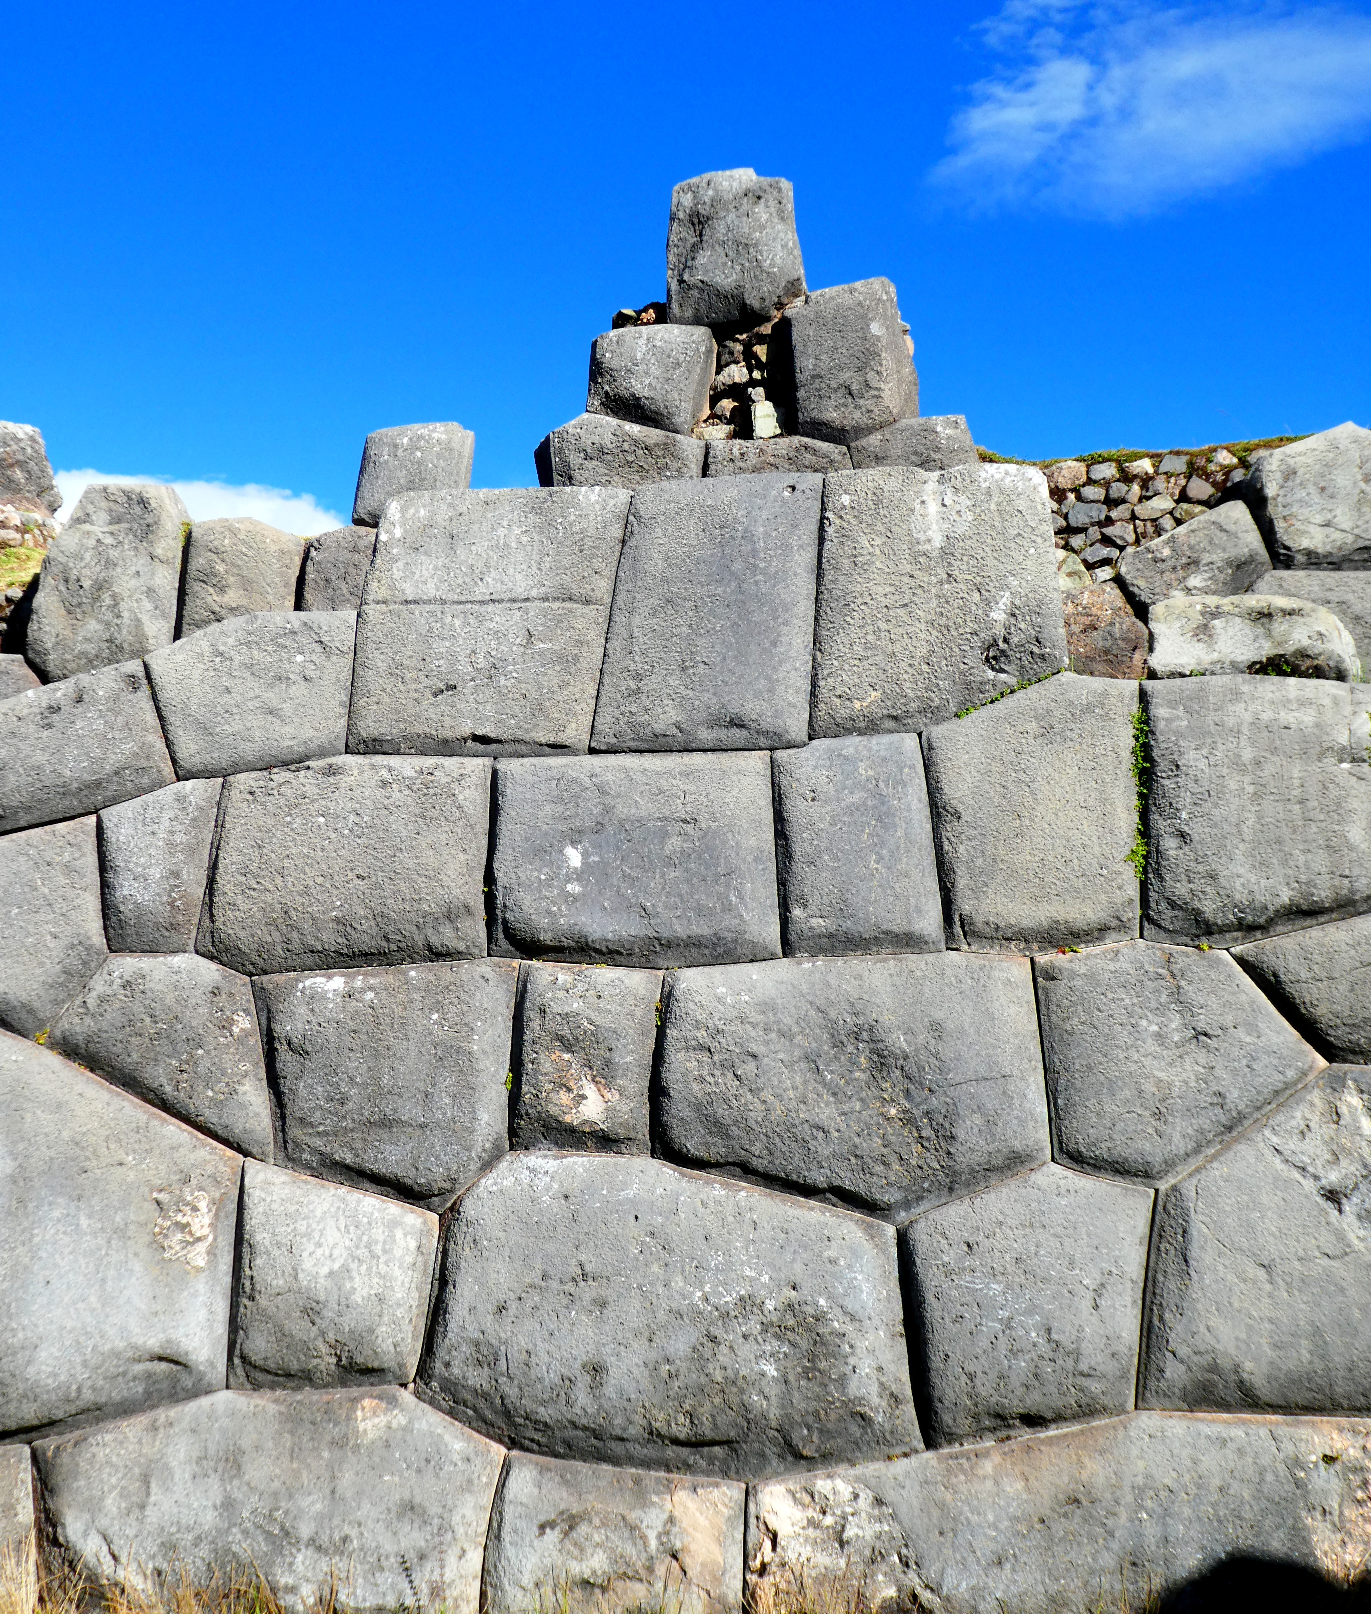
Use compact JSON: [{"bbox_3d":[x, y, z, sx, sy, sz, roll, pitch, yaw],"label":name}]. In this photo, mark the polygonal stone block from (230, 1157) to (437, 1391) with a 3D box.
[{"bbox_3d":[-1.529,2.136,13.036,0.910,0.988,0.700,-1,-9,5],"label":"polygonal stone block"}]

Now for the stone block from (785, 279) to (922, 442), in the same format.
[{"bbox_3d":[0.777,-2.008,13.409,0.611,0.820,0.620,0,-9,3],"label":"stone block"}]

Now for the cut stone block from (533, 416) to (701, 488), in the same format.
[{"bbox_3d":[-0.290,-1.579,13.290,0.772,0.375,0.600,0,-9,3],"label":"cut stone block"}]

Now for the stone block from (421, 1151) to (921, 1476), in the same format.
[{"bbox_3d":[-0.025,2.290,13.015,2.178,1.386,1.100,-1,-9,5],"label":"stone block"}]

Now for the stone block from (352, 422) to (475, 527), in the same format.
[{"bbox_3d":[-1.335,-1.626,14.491,0.618,0.521,0.500,-1,-9,5],"label":"stone block"}]

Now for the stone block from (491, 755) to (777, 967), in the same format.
[{"bbox_3d":[-0.180,0.349,13.380,1.326,1.005,0.900,-1,-14,6],"label":"stone block"}]

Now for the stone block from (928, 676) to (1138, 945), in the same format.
[{"bbox_3d":[1.593,0.125,13.219,0.968,1.282,0.850,-1,-14,6],"label":"stone block"}]

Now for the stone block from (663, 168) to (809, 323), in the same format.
[{"bbox_3d":[0.265,-2.781,14.501,0.684,0.720,0.620,-1,-9,5],"label":"stone block"}]

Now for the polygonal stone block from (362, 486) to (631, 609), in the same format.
[{"bbox_3d":[-0.867,-1.181,13.867,1.280,0.577,0.700,-1,-9,5],"label":"polygonal stone block"}]

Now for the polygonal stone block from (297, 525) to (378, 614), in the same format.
[{"bbox_3d":[-1.579,-1.059,13.246,0.376,0.413,0.450,0,-9,3],"label":"polygonal stone block"}]

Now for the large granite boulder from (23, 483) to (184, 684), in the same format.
[{"bbox_3d":[-2.793,-1.052,14.136,0.743,0.944,0.650,-1,-9,5],"label":"large granite boulder"}]

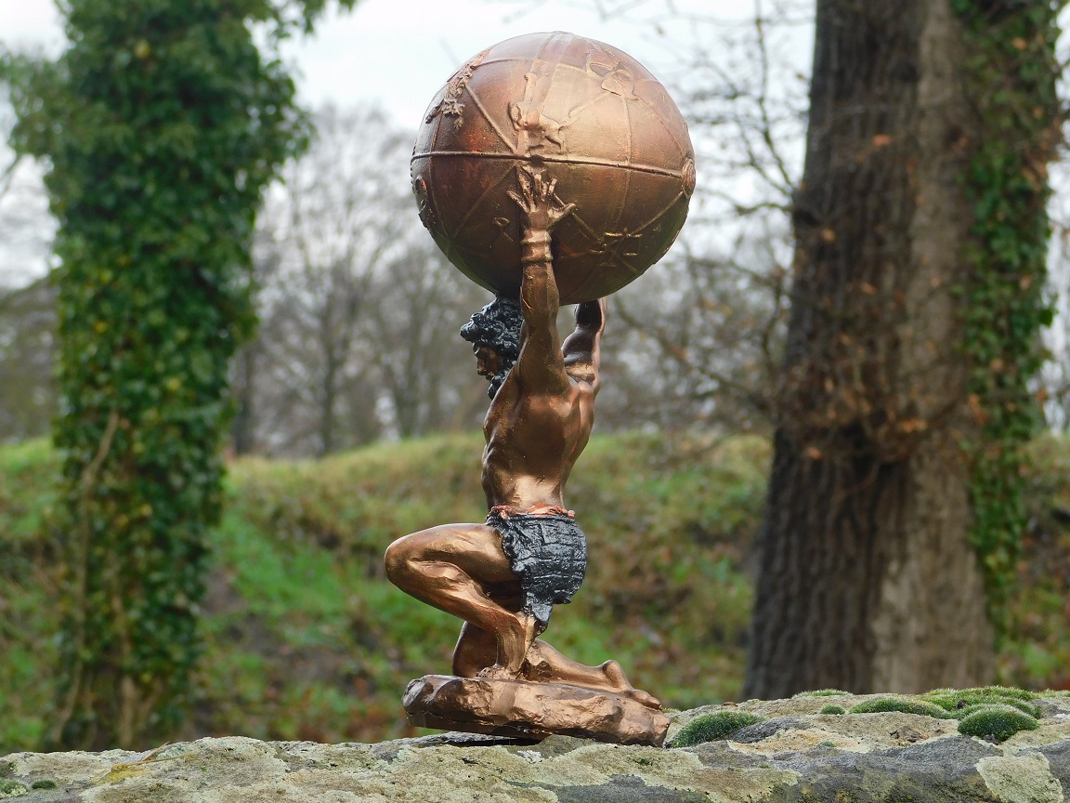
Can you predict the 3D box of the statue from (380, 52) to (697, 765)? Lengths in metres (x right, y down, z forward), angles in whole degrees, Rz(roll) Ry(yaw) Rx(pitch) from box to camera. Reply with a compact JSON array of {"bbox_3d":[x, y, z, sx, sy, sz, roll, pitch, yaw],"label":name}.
[{"bbox_3d":[0.003,-0.009,2.600,0.168,0.402,0.161,3,0,12],"label":"statue"}]

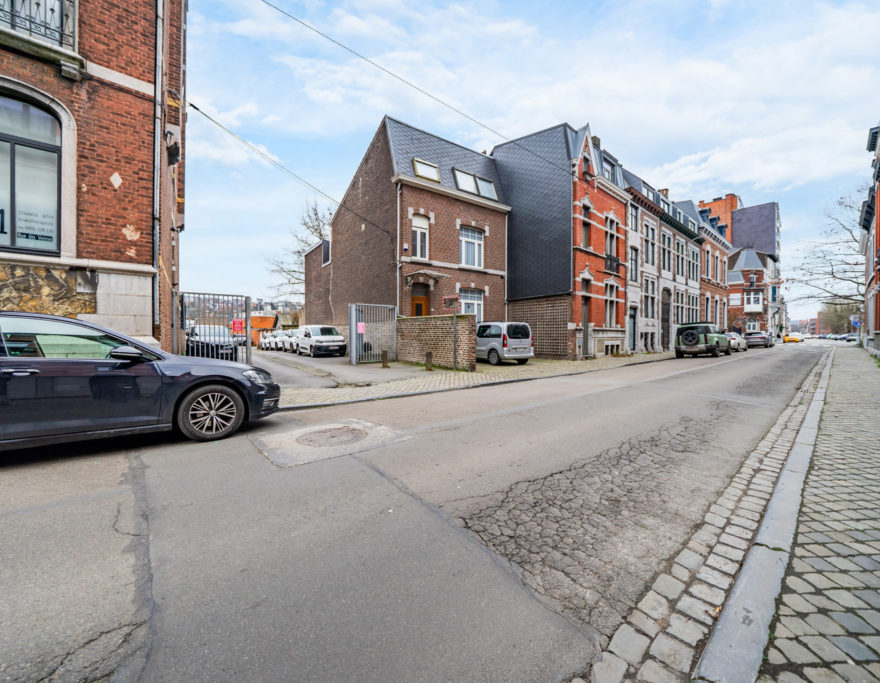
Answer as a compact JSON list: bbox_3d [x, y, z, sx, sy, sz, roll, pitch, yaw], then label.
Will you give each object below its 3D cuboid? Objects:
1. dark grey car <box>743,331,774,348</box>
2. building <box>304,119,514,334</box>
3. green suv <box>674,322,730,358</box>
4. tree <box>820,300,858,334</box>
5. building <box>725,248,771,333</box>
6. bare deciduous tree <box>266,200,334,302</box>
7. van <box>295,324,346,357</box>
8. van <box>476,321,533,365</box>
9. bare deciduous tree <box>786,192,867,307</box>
[{"bbox_3d":[33.600,-0.220,35.800,4.750,1.650,1.930,0,0,-40],"label":"dark grey car"},{"bbox_3d":[-4.373,-5.258,26.629,7.450,12.580,19.440,0,0,-34],"label":"building"},{"bbox_3d":[17.200,-0.050,22.250,4.850,2.000,2.000,0,0,-39],"label":"green suv"},{"bbox_3d":[92.000,-5.100,79.000,8.000,9.500,8.000,0,0,-41],"label":"tree"},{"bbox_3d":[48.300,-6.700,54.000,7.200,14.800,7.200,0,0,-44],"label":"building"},{"bbox_3d":[-14.600,-7.400,40.000,11.000,17.000,11.000,0,0,-20],"label":"bare deciduous tree"},{"bbox_3d":[-7.180,-0.020,20.600,1.900,1.830,4.400,0,0,-34],"label":"van"},{"bbox_3d":[2.190,0.100,15.900,1.850,1.810,4.380,0,0,-34],"label":"van"},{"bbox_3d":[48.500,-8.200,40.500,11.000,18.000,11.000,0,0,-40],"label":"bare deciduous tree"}]

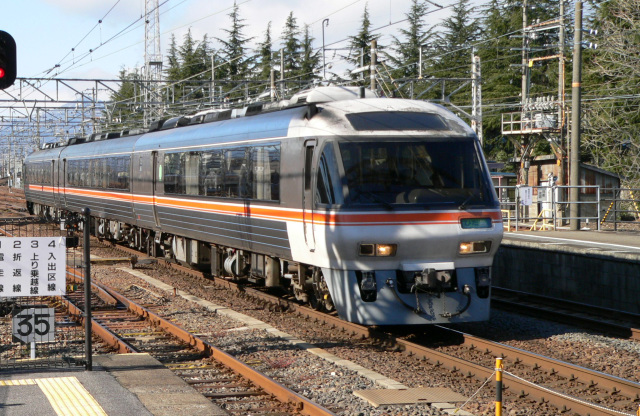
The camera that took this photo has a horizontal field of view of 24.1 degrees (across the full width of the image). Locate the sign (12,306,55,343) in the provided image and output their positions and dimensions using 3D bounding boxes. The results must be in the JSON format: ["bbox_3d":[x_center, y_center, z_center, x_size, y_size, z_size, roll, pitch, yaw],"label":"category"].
[{"bbox_3d":[-2.468,1.004,12.900,0.360,0.300,0.030,0,1,-20],"label":"sign"}]

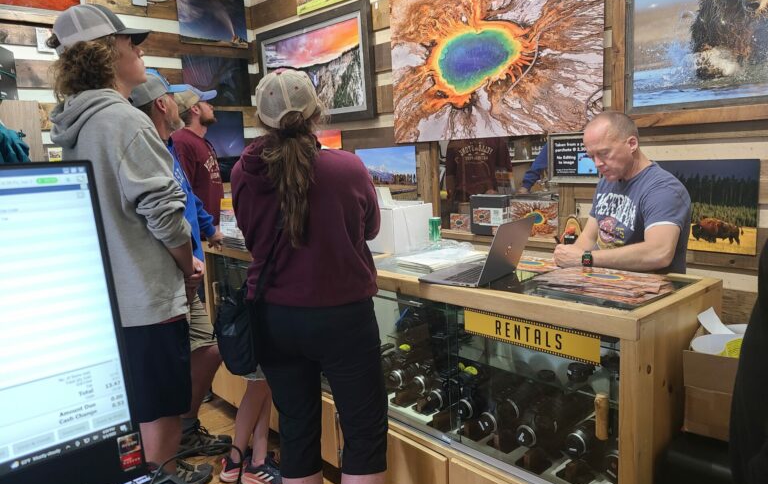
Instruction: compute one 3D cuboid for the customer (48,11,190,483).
[{"bbox_3d":[-0.759,0.266,1.816,0.430,1.880,0.520,-9,11,-36],"label":"customer"}]

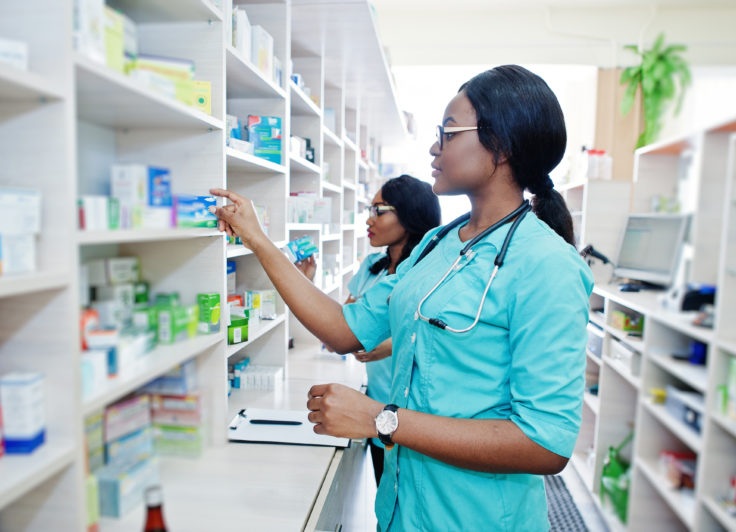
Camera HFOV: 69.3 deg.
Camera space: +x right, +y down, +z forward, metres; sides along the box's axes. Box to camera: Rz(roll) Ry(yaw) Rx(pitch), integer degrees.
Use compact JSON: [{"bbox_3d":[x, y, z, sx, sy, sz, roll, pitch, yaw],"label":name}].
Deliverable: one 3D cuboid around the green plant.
[{"bbox_3d":[2.266,-1.375,4.200,0.470,0.860,0.450,2,5,7],"label":"green plant"}]

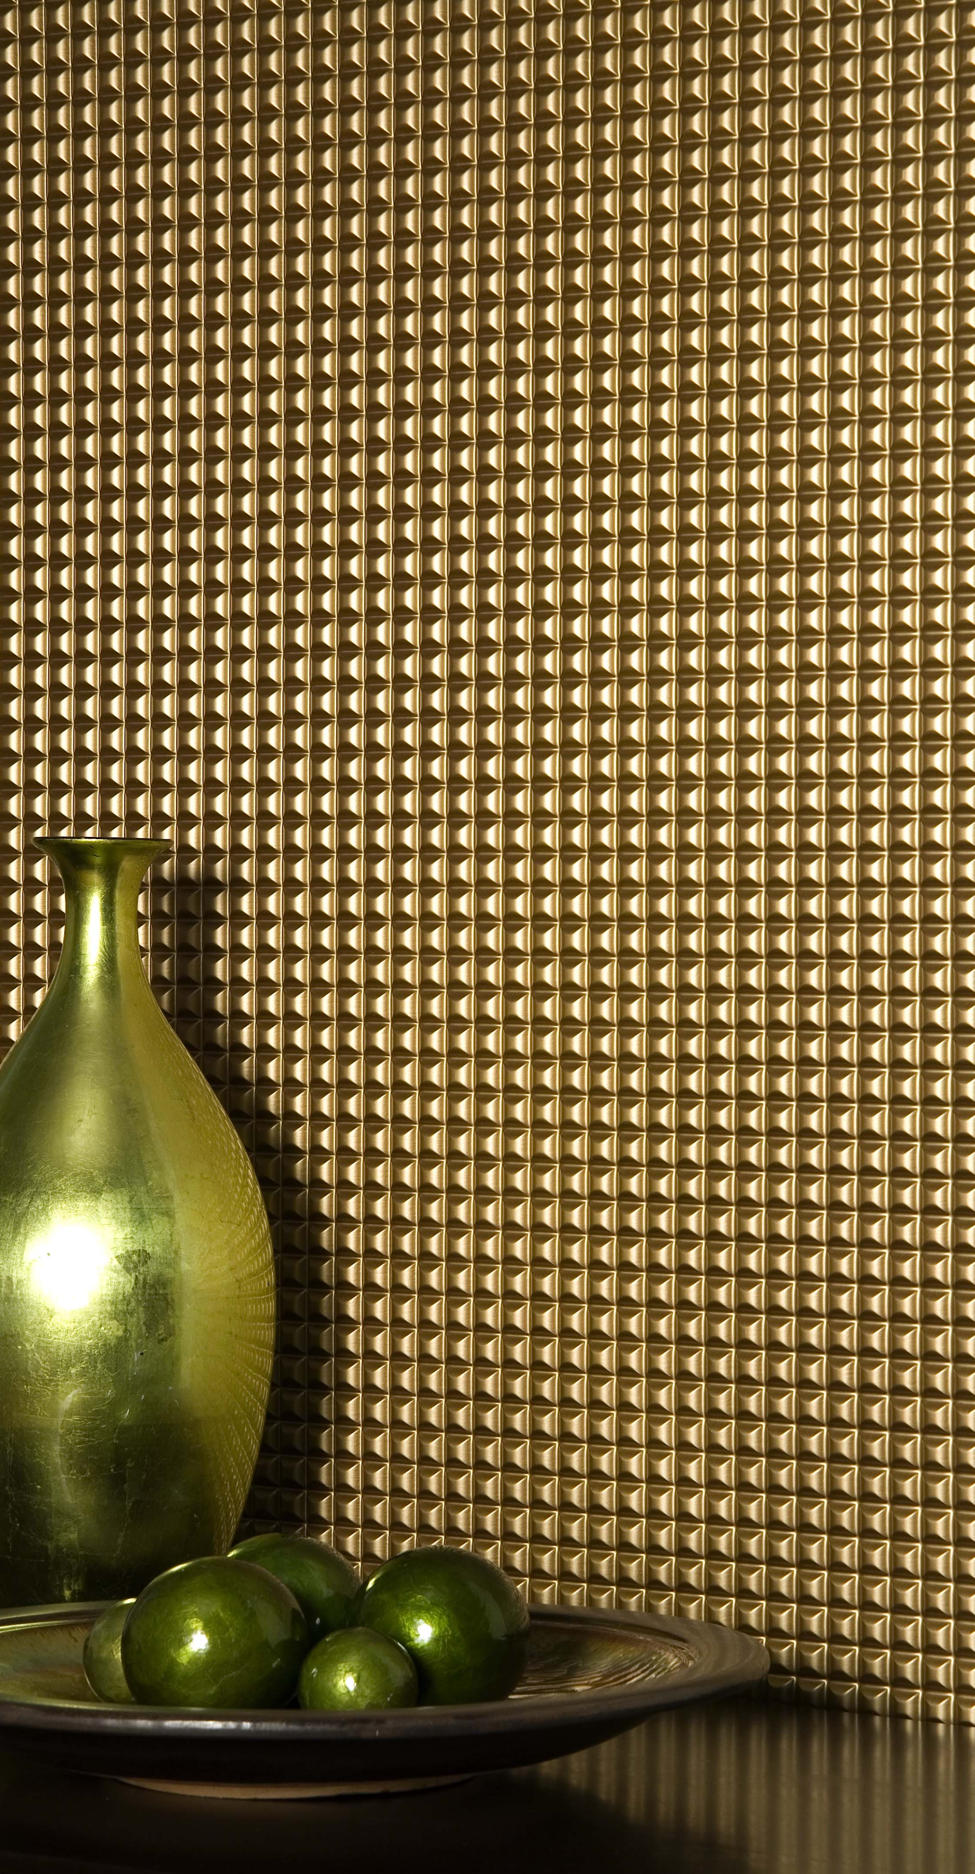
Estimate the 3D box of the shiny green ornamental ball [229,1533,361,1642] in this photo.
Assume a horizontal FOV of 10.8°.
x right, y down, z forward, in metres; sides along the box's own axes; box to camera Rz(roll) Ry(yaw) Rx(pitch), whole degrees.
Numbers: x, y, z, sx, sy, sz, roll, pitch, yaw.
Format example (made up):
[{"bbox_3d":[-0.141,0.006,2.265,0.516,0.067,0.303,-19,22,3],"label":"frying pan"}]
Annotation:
[{"bbox_3d":[-0.088,0.292,2.211,0.072,0.072,0.072,0,1,0],"label":"shiny green ornamental ball"}]

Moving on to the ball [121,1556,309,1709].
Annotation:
[{"bbox_3d":[-0.112,0.292,2.115,0.075,0.075,0.075,0,1,0],"label":"ball"}]

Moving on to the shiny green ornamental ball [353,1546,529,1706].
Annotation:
[{"bbox_3d":[-0.019,0.292,2.155,0.074,0.074,0.074,0,1,0],"label":"shiny green ornamental ball"}]

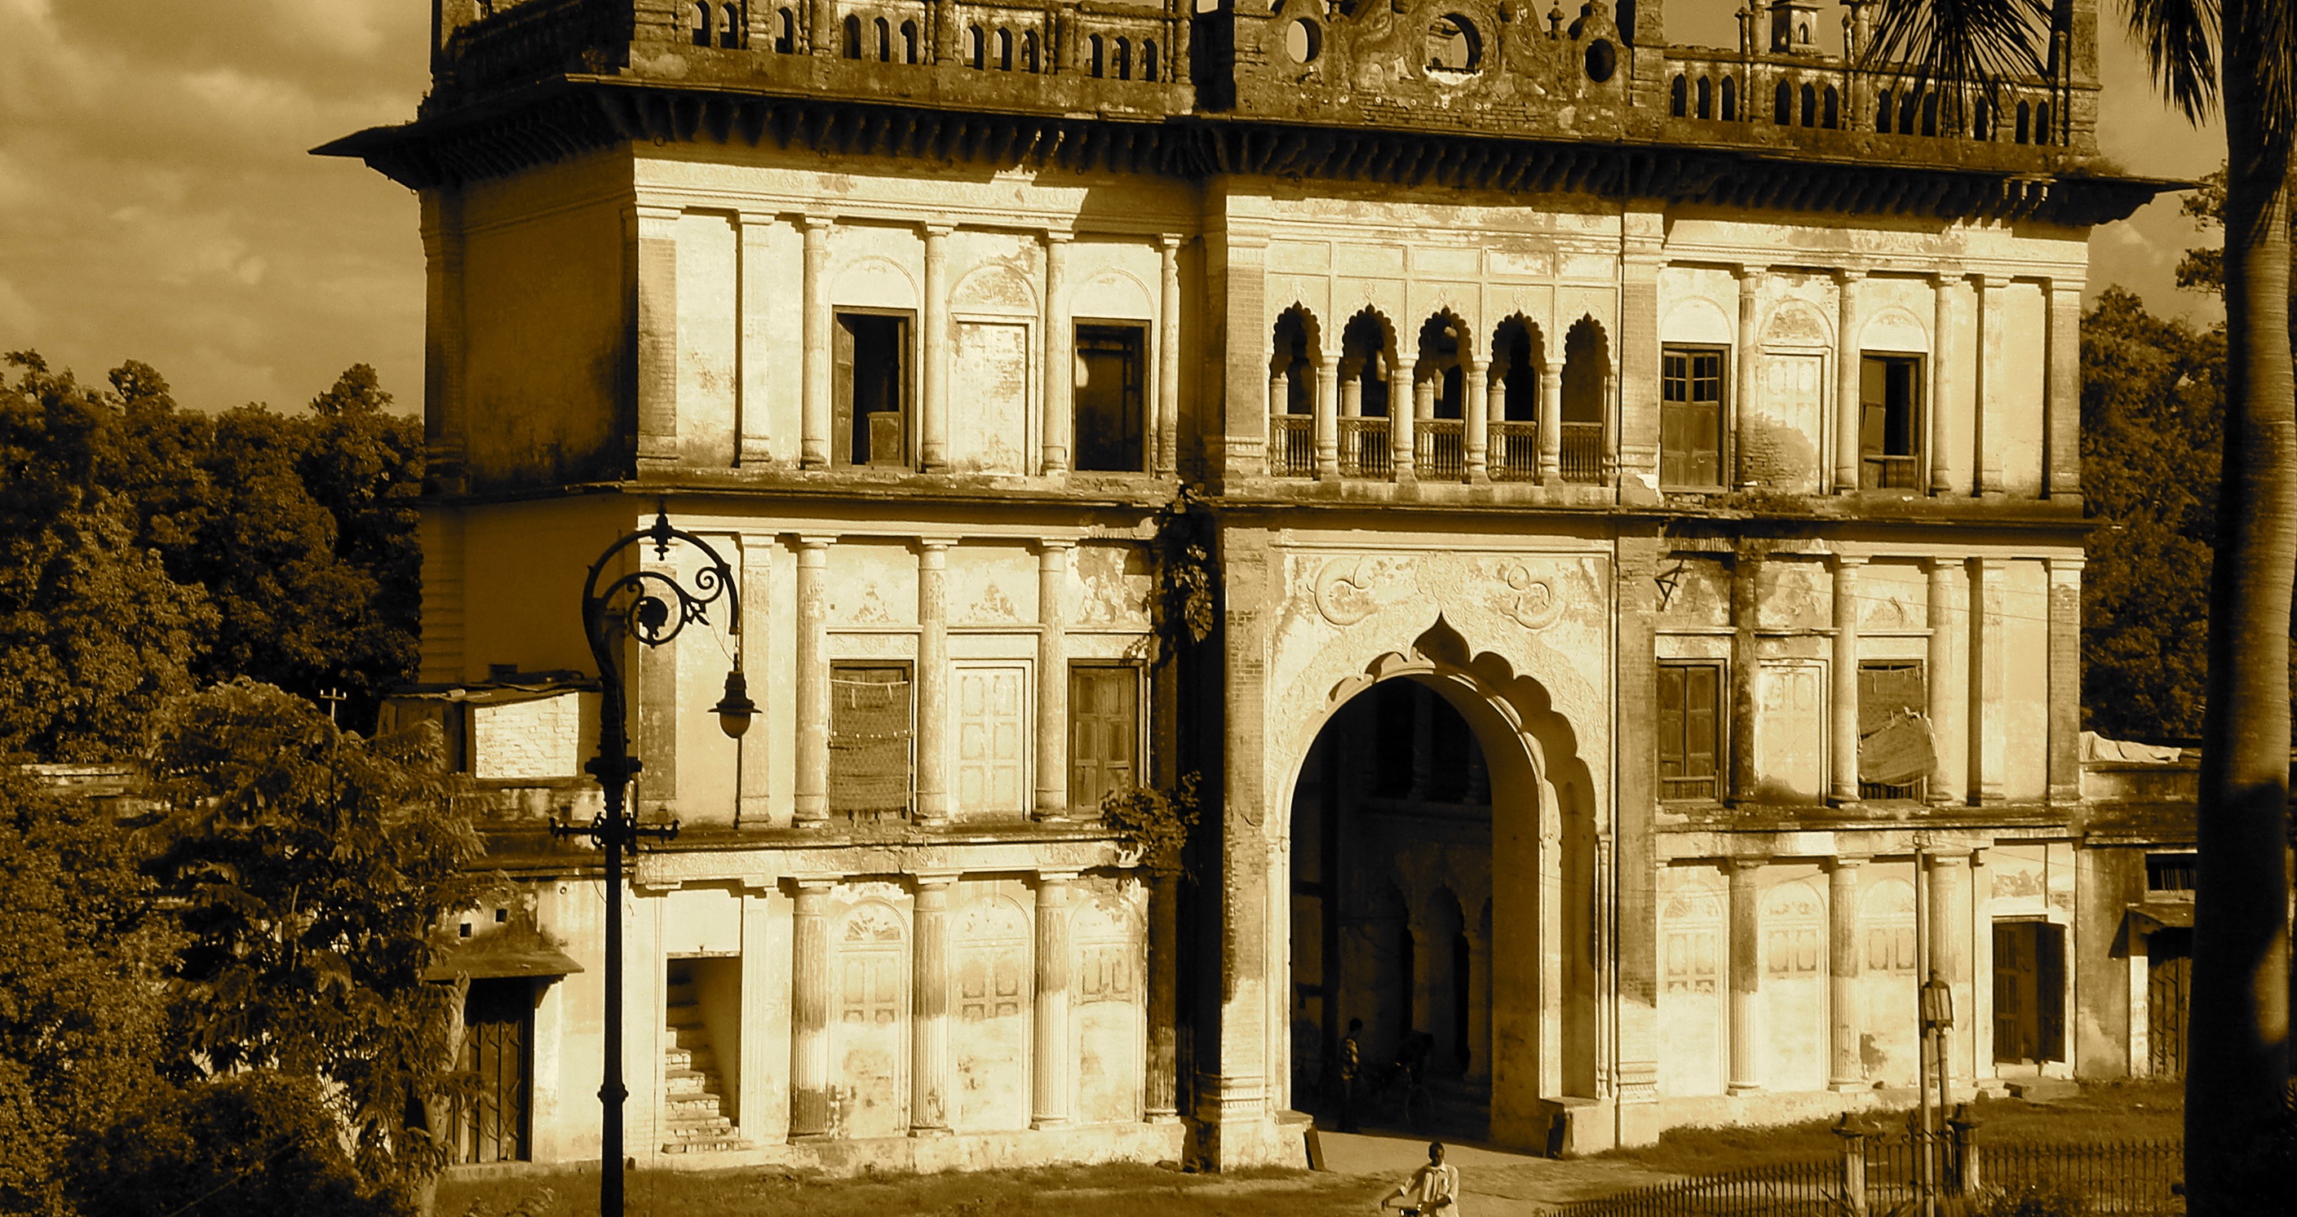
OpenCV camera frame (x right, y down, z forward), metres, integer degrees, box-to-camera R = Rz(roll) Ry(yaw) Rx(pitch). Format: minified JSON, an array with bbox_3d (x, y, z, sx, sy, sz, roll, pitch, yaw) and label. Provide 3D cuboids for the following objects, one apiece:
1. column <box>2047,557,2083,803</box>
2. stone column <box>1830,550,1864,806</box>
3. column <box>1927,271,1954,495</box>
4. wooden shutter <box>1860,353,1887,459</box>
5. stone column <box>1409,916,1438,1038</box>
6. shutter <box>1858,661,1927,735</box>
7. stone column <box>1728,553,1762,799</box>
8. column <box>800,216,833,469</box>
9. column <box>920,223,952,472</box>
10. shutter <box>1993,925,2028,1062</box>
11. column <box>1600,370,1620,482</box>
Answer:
[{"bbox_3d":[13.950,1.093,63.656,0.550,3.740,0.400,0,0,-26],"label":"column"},{"bbox_3d":[10.155,1.027,60.736,0.400,3.585,0.300,0,0,-26],"label":"stone column"},{"bbox_3d":[11.908,-3.389,62.676,0.370,3.360,0.350,0,0,0],"label":"column"},{"bbox_3d":[10.652,-2.976,61.418,0.550,1.532,0.060,1,0,-44],"label":"wooden shutter"},{"bbox_3d":[4.203,5.852,64.000,0.380,2.280,0.380,1,-1,-24],"label":"stone column"},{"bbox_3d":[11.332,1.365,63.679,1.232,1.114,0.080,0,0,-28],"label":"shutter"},{"bbox_3d":[8.612,0.983,60.247,0.460,3.700,0.460,0,-1,0],"label":"stone column"},{"bbox_3d":[-4.377,-3.494,55.110,0.380,3.304,0.340,0,0,-28],"label":"column"},{"bbox_3d":[-2.845,-3.486,55.918,0.380,3.331,0.340,0,0,-28],"label":"column"},{"bbox_3d":[13.089,5.829,63.456,0.630,2.150,0.070,0,0,-36],"label":"shutter"},{"bbox_3d":[6.529,-2.591,59.178,0.290,1.650,0.290,0,0,0],"label":"column"}]

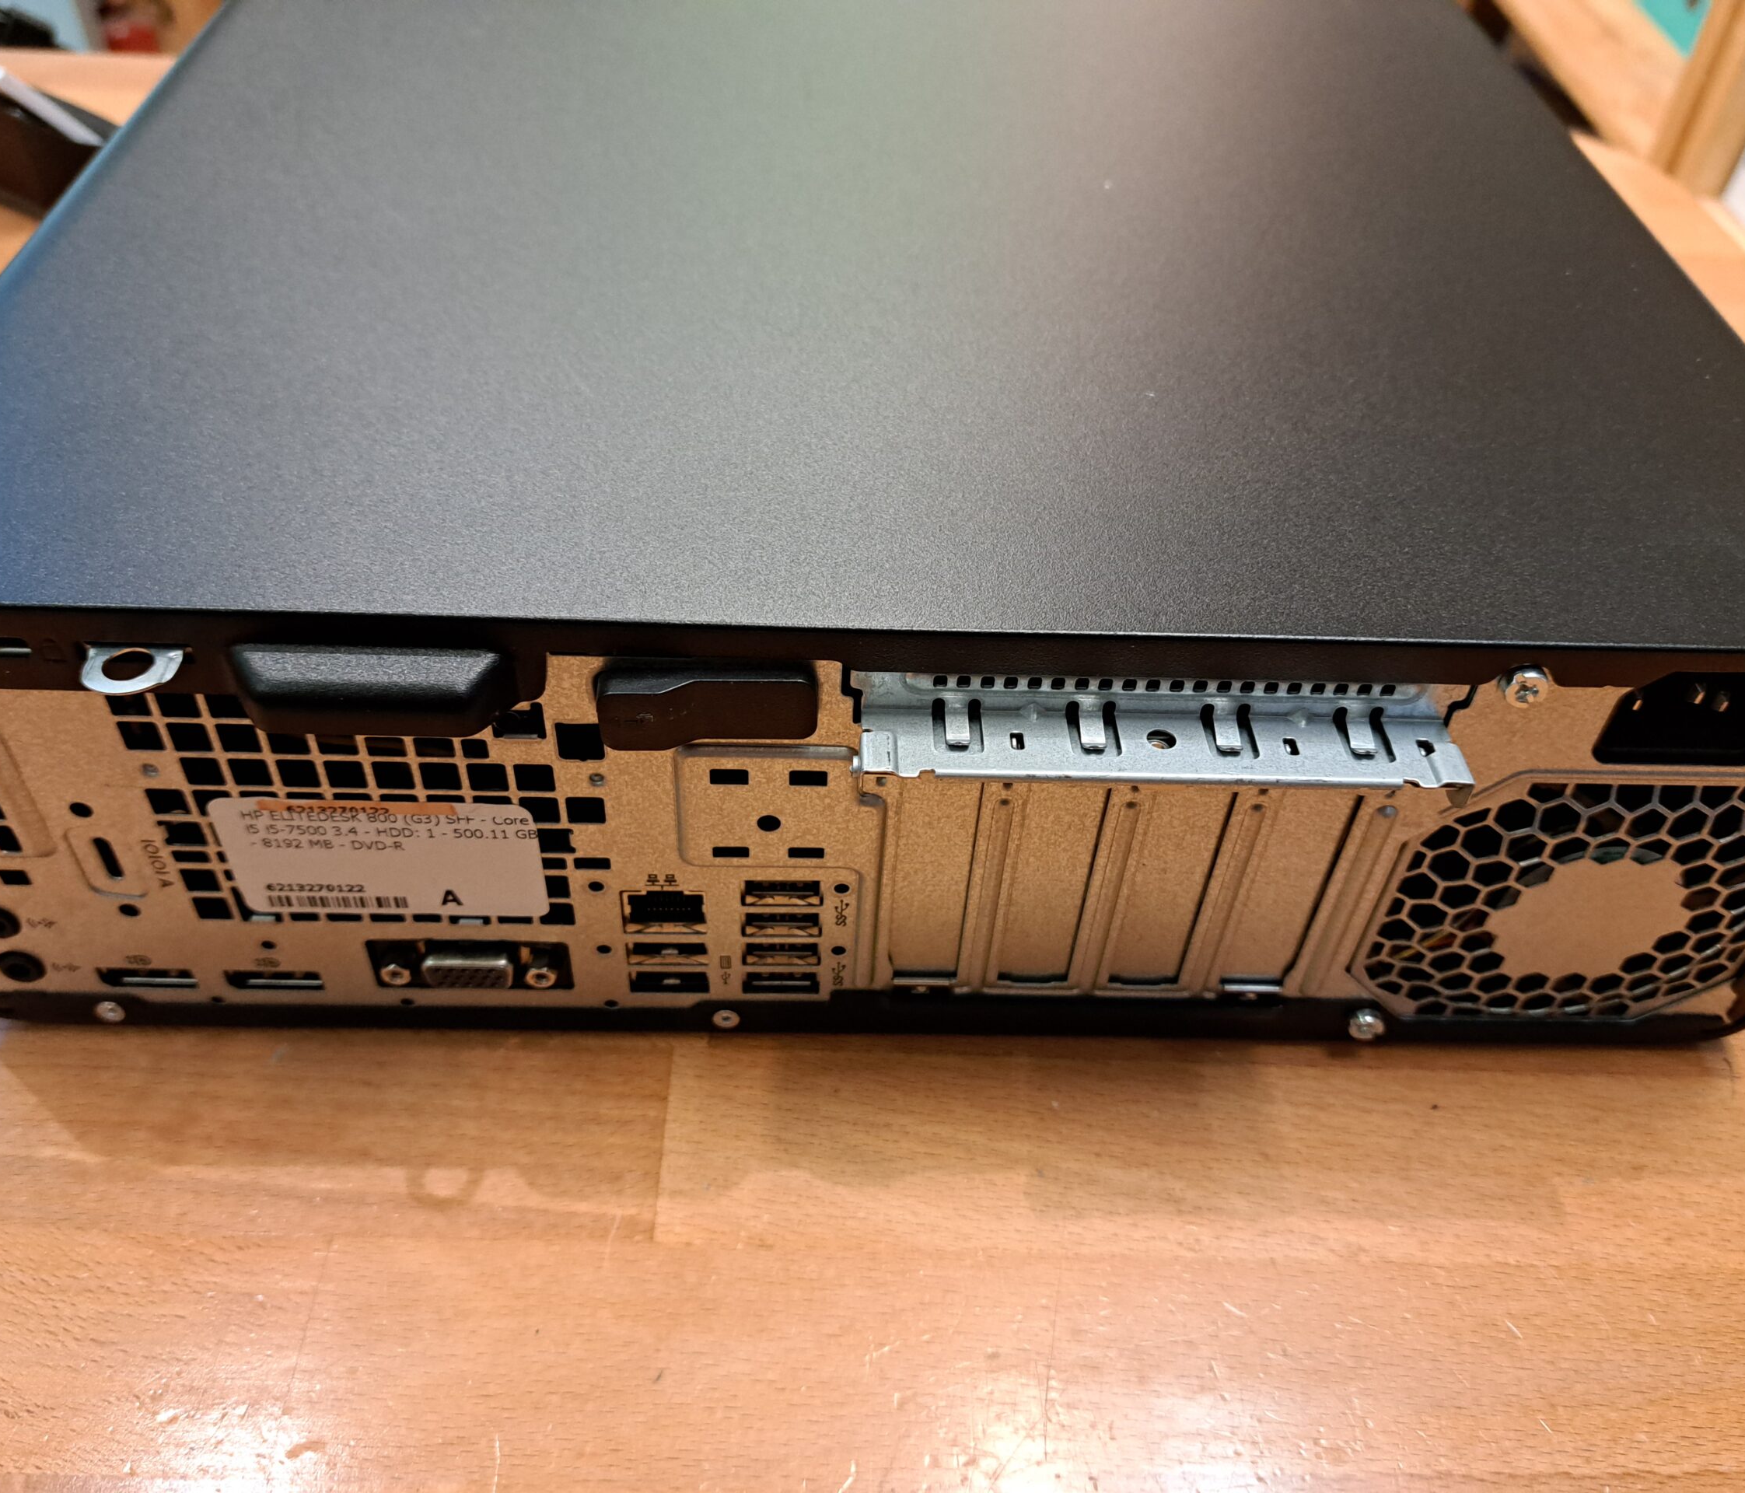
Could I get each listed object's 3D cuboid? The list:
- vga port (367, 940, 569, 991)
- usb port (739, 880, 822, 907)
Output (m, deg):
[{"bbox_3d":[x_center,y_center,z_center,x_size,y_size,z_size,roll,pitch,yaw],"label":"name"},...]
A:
[{"bbox_3d":[-0.070,0.035,0.244,0.034,0.014,0.012,1,45,-3],"label":"vga port"},{"bbox_3d":[-0.015,0.020,0.233,0.013,0.006,0.012,1,45,-3],"label":"usb port"}]

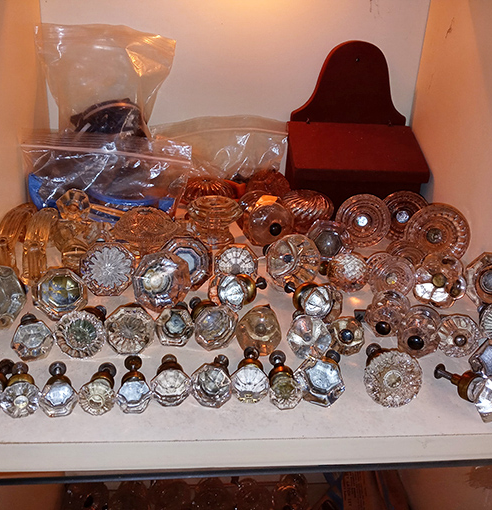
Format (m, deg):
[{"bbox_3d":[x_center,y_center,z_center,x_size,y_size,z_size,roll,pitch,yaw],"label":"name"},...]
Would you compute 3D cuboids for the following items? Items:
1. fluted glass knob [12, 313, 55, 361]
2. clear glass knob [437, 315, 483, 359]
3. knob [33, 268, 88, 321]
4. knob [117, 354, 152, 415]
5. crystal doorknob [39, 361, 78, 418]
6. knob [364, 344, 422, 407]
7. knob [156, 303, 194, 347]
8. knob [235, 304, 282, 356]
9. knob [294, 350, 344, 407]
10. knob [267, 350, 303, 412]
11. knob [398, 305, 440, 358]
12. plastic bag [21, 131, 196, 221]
[{"bbox_3d":[-0.171,0.062,0.439,0.032,0.032,0.060,-6,13,-22],"label":"fluted glass knob"},{"bbox_3d":[0.169,0.060,0.451,0.033,0.033,0.061,5,10,6],"label":"clear glass knob"},{"bbox_3d":[-0.166,0.033,0.494,0.048,0.048,0.057,-3,3,-16],"label":"knob"},{"bbox_3d":[-0.072,0.086,0.365,0.023,0.023,0.039,1,24,-6],"label":"knob"},{"bbox_3d":[-0.119,0.087,0.357,0.023,0.023,0.039,1,24,-6],"label":"crystal doorknob"},{"bbox_3d":[0.098,0.079,0.390,0.038,0.038,0.071,3,8,1],"label":"knob"},{"bbox_3d":[-0.056,0.051,0.451,0.031,0.031,0.064,1,11,-3],"label":"knob"},{"bbox_3d":[0.011,0.062,0.462,0.038,0.038,0.048,4,2,1],"label":"knob"},{"bbox_3d":[0.051,0.084,0.383,0.033,0.033,0.041,6,16,5],"label":"knob"},{"bbox_3d":[0.025,0.084,0.380,0.021,0.021,0.058,1,15,-3],"label":"knob"},{"bbox_3d":[0.141,0.060,0.441,0.031,0.031,0.052,11,19,21],"label":"knob"},{"bbox_3d":[-0.155,-0.085,0.640,0.182,0.106,0.077,-3,24,-15],"label":"plastic bag"}]

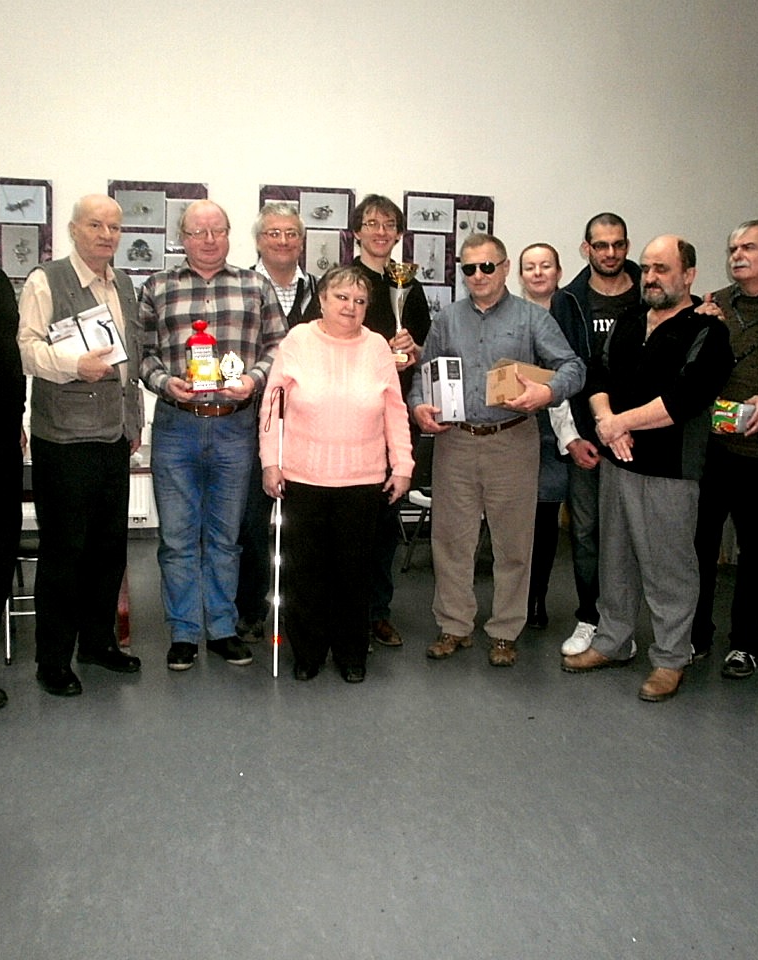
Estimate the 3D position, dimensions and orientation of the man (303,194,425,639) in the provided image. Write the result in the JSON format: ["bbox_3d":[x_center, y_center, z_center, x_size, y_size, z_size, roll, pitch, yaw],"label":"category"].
[{"bbox_3d":[-0.058,-0.240,3.954,0.500,1.820,0.420,0,8,-5],"label":"man"}]

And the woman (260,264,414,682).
[{"bbox_3d":[-0.153,-0.028,3.607,0.590,1.529,0.380,0,8,-3],"label":"woman"}]

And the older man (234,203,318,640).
[{"bbox_3d":[-0.414,-0.235,4.015,0.520,1.785,0.360,0,8,-6],"label":"older man"}]

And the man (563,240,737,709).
[{"bbox_3d":[0.989,-0.066,3.580,0.550,1.642,0.420,7,10,40],"label":"man"}]

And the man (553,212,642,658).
[{"bbox_3d":[0.941,-0.184,3.943,0.530,1.775,0.360,4,8,20],"label":"man"}]

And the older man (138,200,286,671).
[{"bbox_3d":[-0.601,-0.165,3.650,0.530,1.745,0.420,0,8,-7],"label":"older man"}]

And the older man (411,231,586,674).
[{"bbox_3d":[0.463,-0.121,3.784,0.620,1.645,0.450,2,8,11],"label":"older man"}]

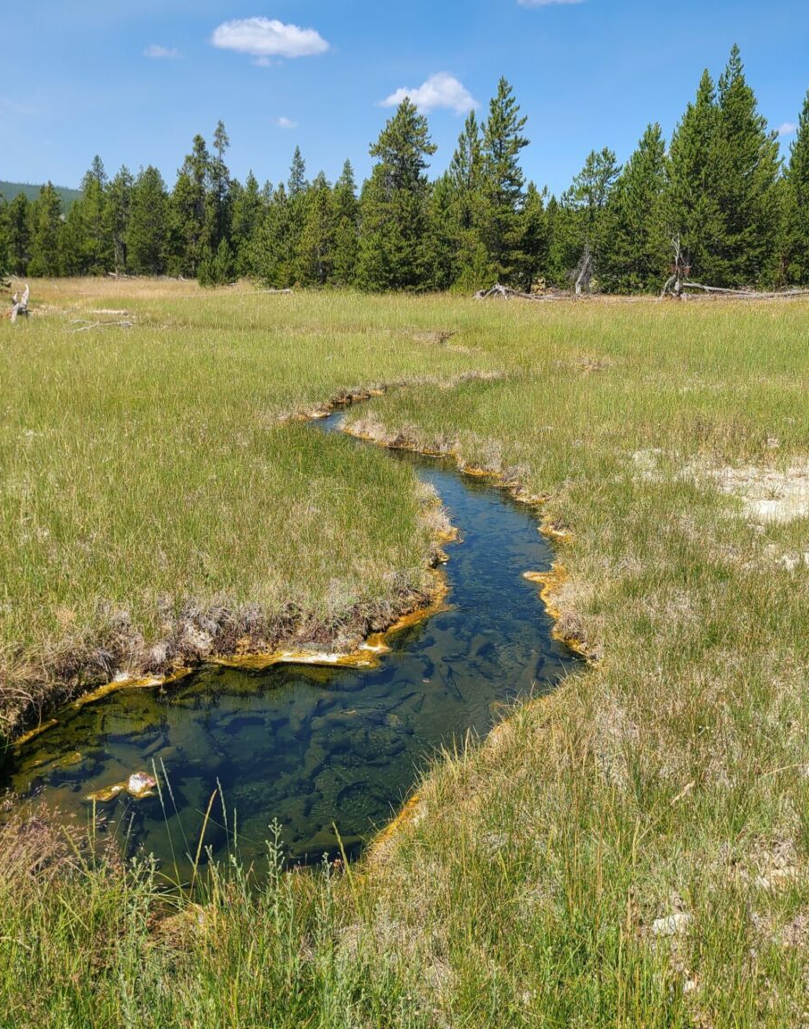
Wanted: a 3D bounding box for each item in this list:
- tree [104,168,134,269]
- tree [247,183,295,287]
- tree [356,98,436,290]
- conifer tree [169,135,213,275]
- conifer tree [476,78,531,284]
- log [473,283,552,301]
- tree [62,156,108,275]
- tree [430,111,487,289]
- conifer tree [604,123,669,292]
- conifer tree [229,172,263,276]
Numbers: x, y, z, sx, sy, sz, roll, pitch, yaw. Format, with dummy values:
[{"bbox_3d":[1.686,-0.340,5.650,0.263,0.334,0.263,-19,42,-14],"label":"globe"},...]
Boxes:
[{"bbox_3d":[-22.757,-23.451,82.249,2.379,8.354,2.379,-4,15,-15],"label":"tree"},{"bbox_3d":[-6.220,-13.010,48.030,2.260,4.680,2.260,0,14,0],"label":"tree"},{"bbox_3d":[-0.370,-13.600,44.020,3.540,7.840,3.540,0,14,0],"label":"tree"},{"bbox_3d":[-15.663,-22.568,75.482,3.235,9.937,3.235,-3,14,-11],"label":"conifer tree"},{"bbox_3d":[4.149,-13.706,43.119,2.402,8.517,2.402,1,14,5],"label":"conifer tree"},{"bbox_3d":[3.877,-7.886,36.366,2.875,0.518,0.900,0,14,0],"label":"log"},{"bbox_3d":[-19.760,-18.450,63.760,2.940,7.070,2.940,0,14,0],"label":"tree"},{"bbox_3d":[2.285,-13.303,43.943,2.495,7.333,2.495,1,14,3],"label":"tree"},{"bbox_3d":[9.680,-12.780,43.120,2.820,6.800,2.820,0,14,0],"label":"conifer tree"},{"bbox_3d":[-11.046,-20.213,71.997,2.468,7.068,2.468,-2,14,-8],"label":"conifer tree"}]

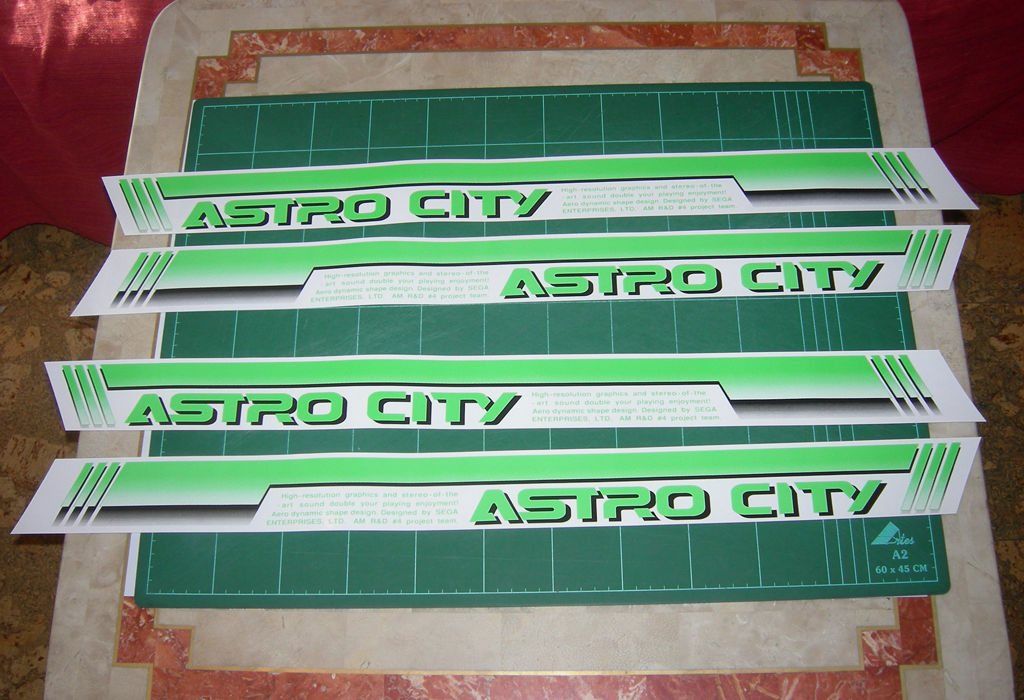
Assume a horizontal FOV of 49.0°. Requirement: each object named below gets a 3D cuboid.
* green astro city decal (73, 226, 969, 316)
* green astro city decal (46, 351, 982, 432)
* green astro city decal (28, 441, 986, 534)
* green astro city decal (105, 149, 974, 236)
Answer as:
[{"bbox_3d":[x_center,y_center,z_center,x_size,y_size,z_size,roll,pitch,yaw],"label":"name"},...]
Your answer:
[{"bbox_3d":[0.008,-0.065,0.908,0.740,0.005,0.060,-2,67,2],"label":"green astro city decal"},{"bbox_3d":[-0.007,0.032,0.868,0.741,0.005,0.060,-1,67,2],"label":"green astro city decal"},{"bbox_3d":[-0.013,0.103,0.838,0.739,0.005,0.059,-2,67,2],"label":"green astro city decal"},{"bbox_3d":[0.016,-0.133,0.936,0.742,0.005,0.060,-2,67,2],"label":"green astro city decal"}]

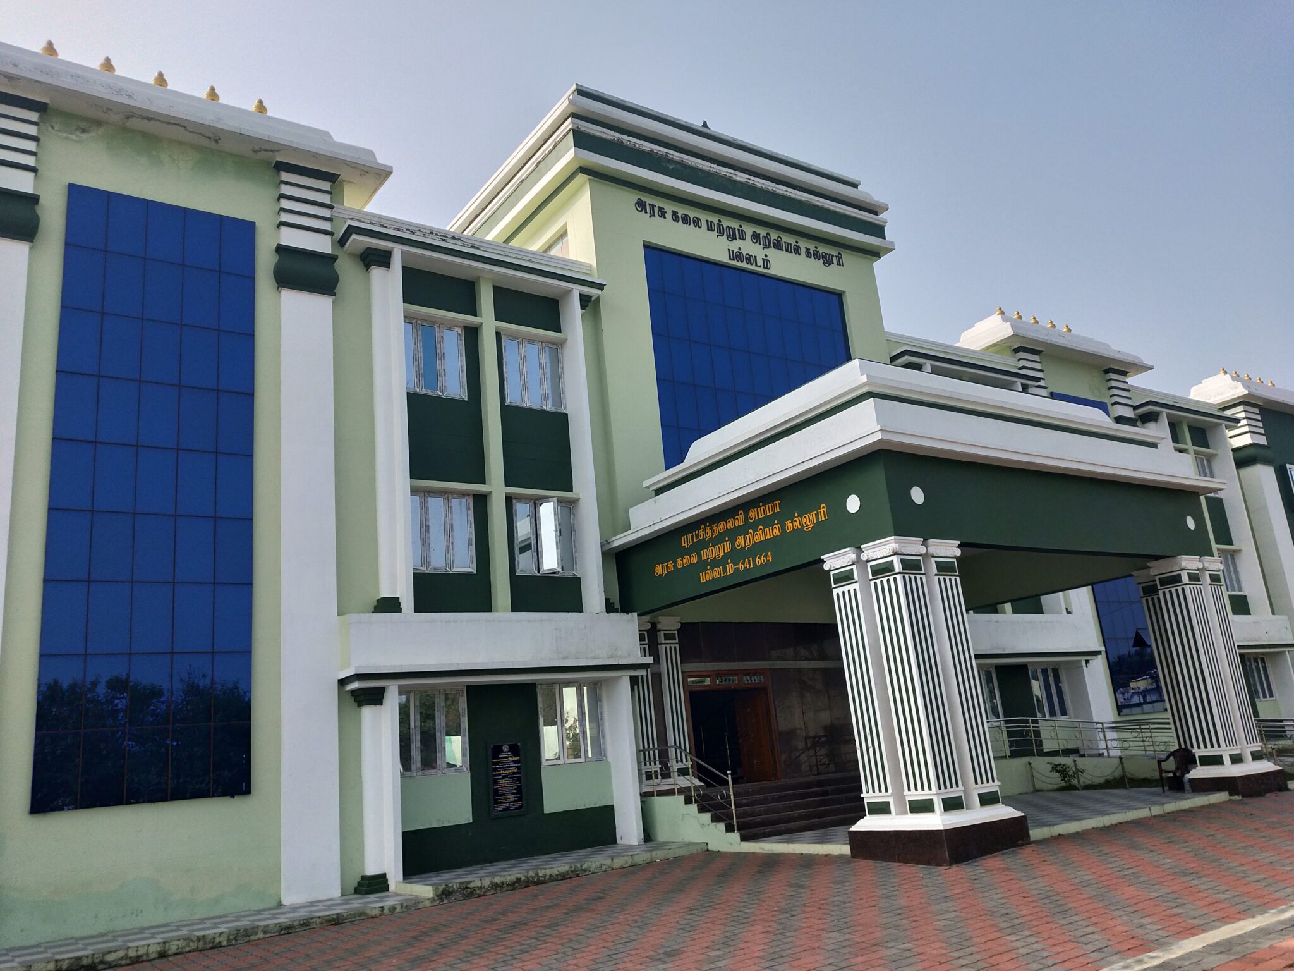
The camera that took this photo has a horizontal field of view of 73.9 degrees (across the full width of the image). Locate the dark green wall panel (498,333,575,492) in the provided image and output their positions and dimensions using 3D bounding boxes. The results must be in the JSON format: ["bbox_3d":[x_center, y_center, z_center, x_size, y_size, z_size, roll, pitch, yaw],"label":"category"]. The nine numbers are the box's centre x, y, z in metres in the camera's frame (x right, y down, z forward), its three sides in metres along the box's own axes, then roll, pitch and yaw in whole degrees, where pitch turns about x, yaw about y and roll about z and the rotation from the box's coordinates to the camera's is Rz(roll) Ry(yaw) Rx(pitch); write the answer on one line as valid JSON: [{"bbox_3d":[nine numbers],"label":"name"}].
[{"bbox_3d":[-2.349,-1.477,17.740,1.562,3.238,0.204,5,-18,-34],"label":"dark green wall panel"}]

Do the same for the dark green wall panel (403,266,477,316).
[{"bbox_3d":[-3.809,-3.537,15.749,1.476,0.778,0.111,2,-15,-31],"label":"dark green wall panel"}]

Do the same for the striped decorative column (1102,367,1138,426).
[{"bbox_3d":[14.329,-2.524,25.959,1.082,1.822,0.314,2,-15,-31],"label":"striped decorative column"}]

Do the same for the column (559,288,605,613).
[{"bbox_3d":[-1.259,-0.649,16.212,0.157,6.222,0.489,2,-15,-31],"label":"column"}]

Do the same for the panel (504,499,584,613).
[{"bbox_3d":[-2.078,1.413,17.096,1.564,2.280,0.204,5,-18,-34],"label":"panel"}]

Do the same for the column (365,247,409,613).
[{"bbox_3d":[-4.810,-1.144,15.761,0.684,7.009,0.510,5,-18,-34],"label":"column"}]

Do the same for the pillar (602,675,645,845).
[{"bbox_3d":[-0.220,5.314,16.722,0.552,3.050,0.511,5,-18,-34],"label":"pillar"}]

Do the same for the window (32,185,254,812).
[{"bbox_3d":[-6.983,-0.055,12.267,2.509,8.750,0.100,2,-15,-31],"label":"window"}]

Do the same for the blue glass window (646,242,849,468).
[{"bbox_3d":[2.573,-2.439,18.925,5.598,4.881,0.111,2,-15,-31],"label":"blue glass window"}]

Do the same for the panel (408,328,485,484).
[{"bbox_3d":[-4.040,-1.637,16.770,1.650,3.334,0.204,5,-18,-34],"label":"panel"}]

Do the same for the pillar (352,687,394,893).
[{"bbox_3d":[-4.551,4.952,14.225,0.692,3.120,0.510,5,-18,-34],"label":"pillar"}]

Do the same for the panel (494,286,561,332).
[{"bbox_3d":[-2.293,-3.394,16.626,1.427,0.757,0.111,2,-15,-31],"label":"panel"}]

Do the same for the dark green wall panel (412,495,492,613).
[{"bbox_3d":[-3.346,1.144,14.720,1.466,2.118,0.111,2,-15,-31],"label":"dark green wall panel"}]

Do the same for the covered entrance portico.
[{"bbox_3d":[5.674,2.797,16.570,10.483,6.665,6.961,5,-18,-34],"label":"covered entrance portico"}]

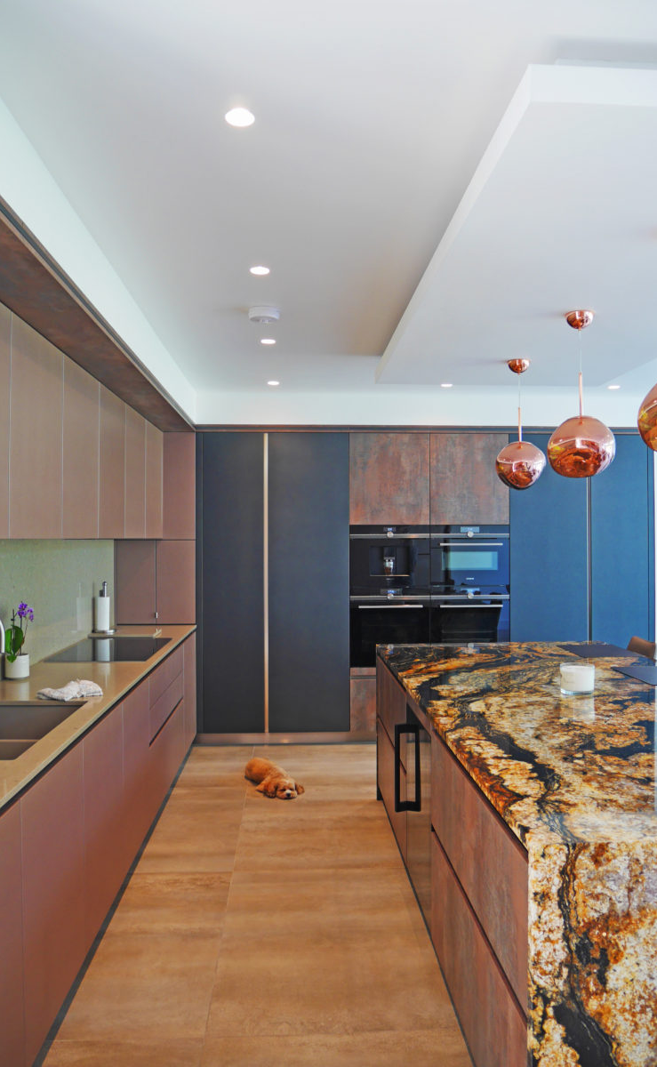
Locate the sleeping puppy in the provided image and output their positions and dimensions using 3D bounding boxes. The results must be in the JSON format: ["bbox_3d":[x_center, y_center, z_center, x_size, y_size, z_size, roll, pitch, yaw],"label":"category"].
[{"bbox_3d":[-0.344,1.474,4.880,0.220,0.145,0.500,0,0,-30],"label":"sleeping puppy"}]

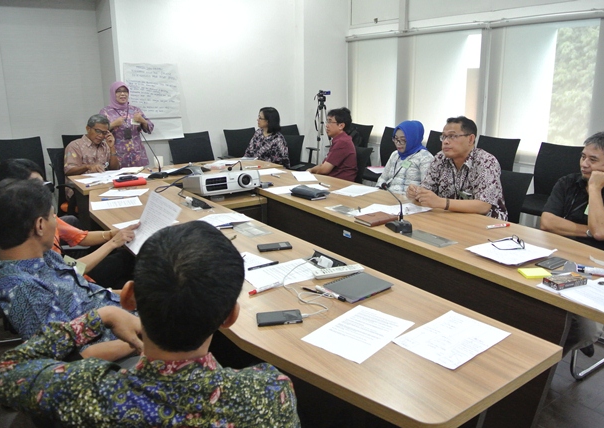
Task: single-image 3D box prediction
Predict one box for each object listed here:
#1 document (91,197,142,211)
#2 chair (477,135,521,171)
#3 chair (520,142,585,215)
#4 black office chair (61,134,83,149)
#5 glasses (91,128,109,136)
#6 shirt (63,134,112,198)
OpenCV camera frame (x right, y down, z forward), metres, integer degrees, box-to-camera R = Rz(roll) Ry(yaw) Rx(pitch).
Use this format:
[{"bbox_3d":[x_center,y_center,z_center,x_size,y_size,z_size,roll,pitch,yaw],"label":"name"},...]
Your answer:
[{"bbox_3d":[-1.226,-0.067,3.180,0.300,0.004,0.220,-9,16,-28],"label":"document"},{"bbox_3d":[1.785,-0.270,4.841,0.580,0.950,0.510,-10,18,-33],"label":"chair"},{"bbox_3d":[2.068,-0.115,4.215,0.620,0.930,0.580,-10,17,-32],"label":"chair"},{"bbox_3d":[-2.683,-0.440,5.759,0.580,0.930,0.620,-4,15,-12],"label":"black office chair"},{"bbox_3d":[-1.793,-0.733,4.225,0.140,0.045,0.140,-13,37,-39],"label":"glasses"},{"bbox_3d":[-1.964,-0.437,4.434,0.470,0.600,0.320,-12,18,-36],"label":"shirt"}]

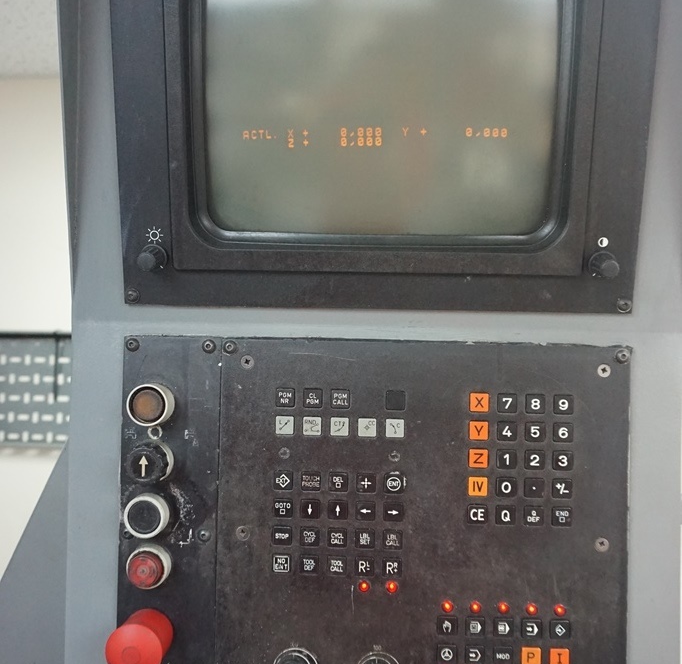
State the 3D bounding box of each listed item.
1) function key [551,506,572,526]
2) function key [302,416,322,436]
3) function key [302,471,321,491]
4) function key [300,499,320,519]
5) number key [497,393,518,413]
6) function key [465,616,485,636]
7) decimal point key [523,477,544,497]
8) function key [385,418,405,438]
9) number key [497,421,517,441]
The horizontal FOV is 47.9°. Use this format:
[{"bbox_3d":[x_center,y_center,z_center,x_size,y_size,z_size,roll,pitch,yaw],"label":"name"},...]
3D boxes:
[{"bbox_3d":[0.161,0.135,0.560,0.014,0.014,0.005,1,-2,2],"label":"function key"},{"bbox_3d":[-0.020,0.066,0.537,0.013,0.013,0.006,1,-1,3],"label":"function key"},{"bbox_3d":[-0.021,0.105,0.537,0.013,0.013,0.006,1,-1,3],"label":"function key"},{"bbox_3d":[-0.021,0.125,0.541,0.013,0.013,0.005,1,-1,2],"label":"function key"},{"bbox_3d":[0.115,0.049,0.529,0.013,0.013,0.004,1,-2,2],"label":"number key"},{"bbox_3d":[0.094,0.205,0.535,0.013,0.013,0.005,1,-1,2],"label":"function key"},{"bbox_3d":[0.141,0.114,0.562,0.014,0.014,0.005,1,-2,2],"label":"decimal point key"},{"bbox_3d":[0.038,0.068,0.540,0.013,0.013,0.005,1,-1,2],"label":"function key"},{"bbox_3d":[0.116,0.070,0.537,0.013,0.013,0.005,1,-1,2],"label":"number key"}]

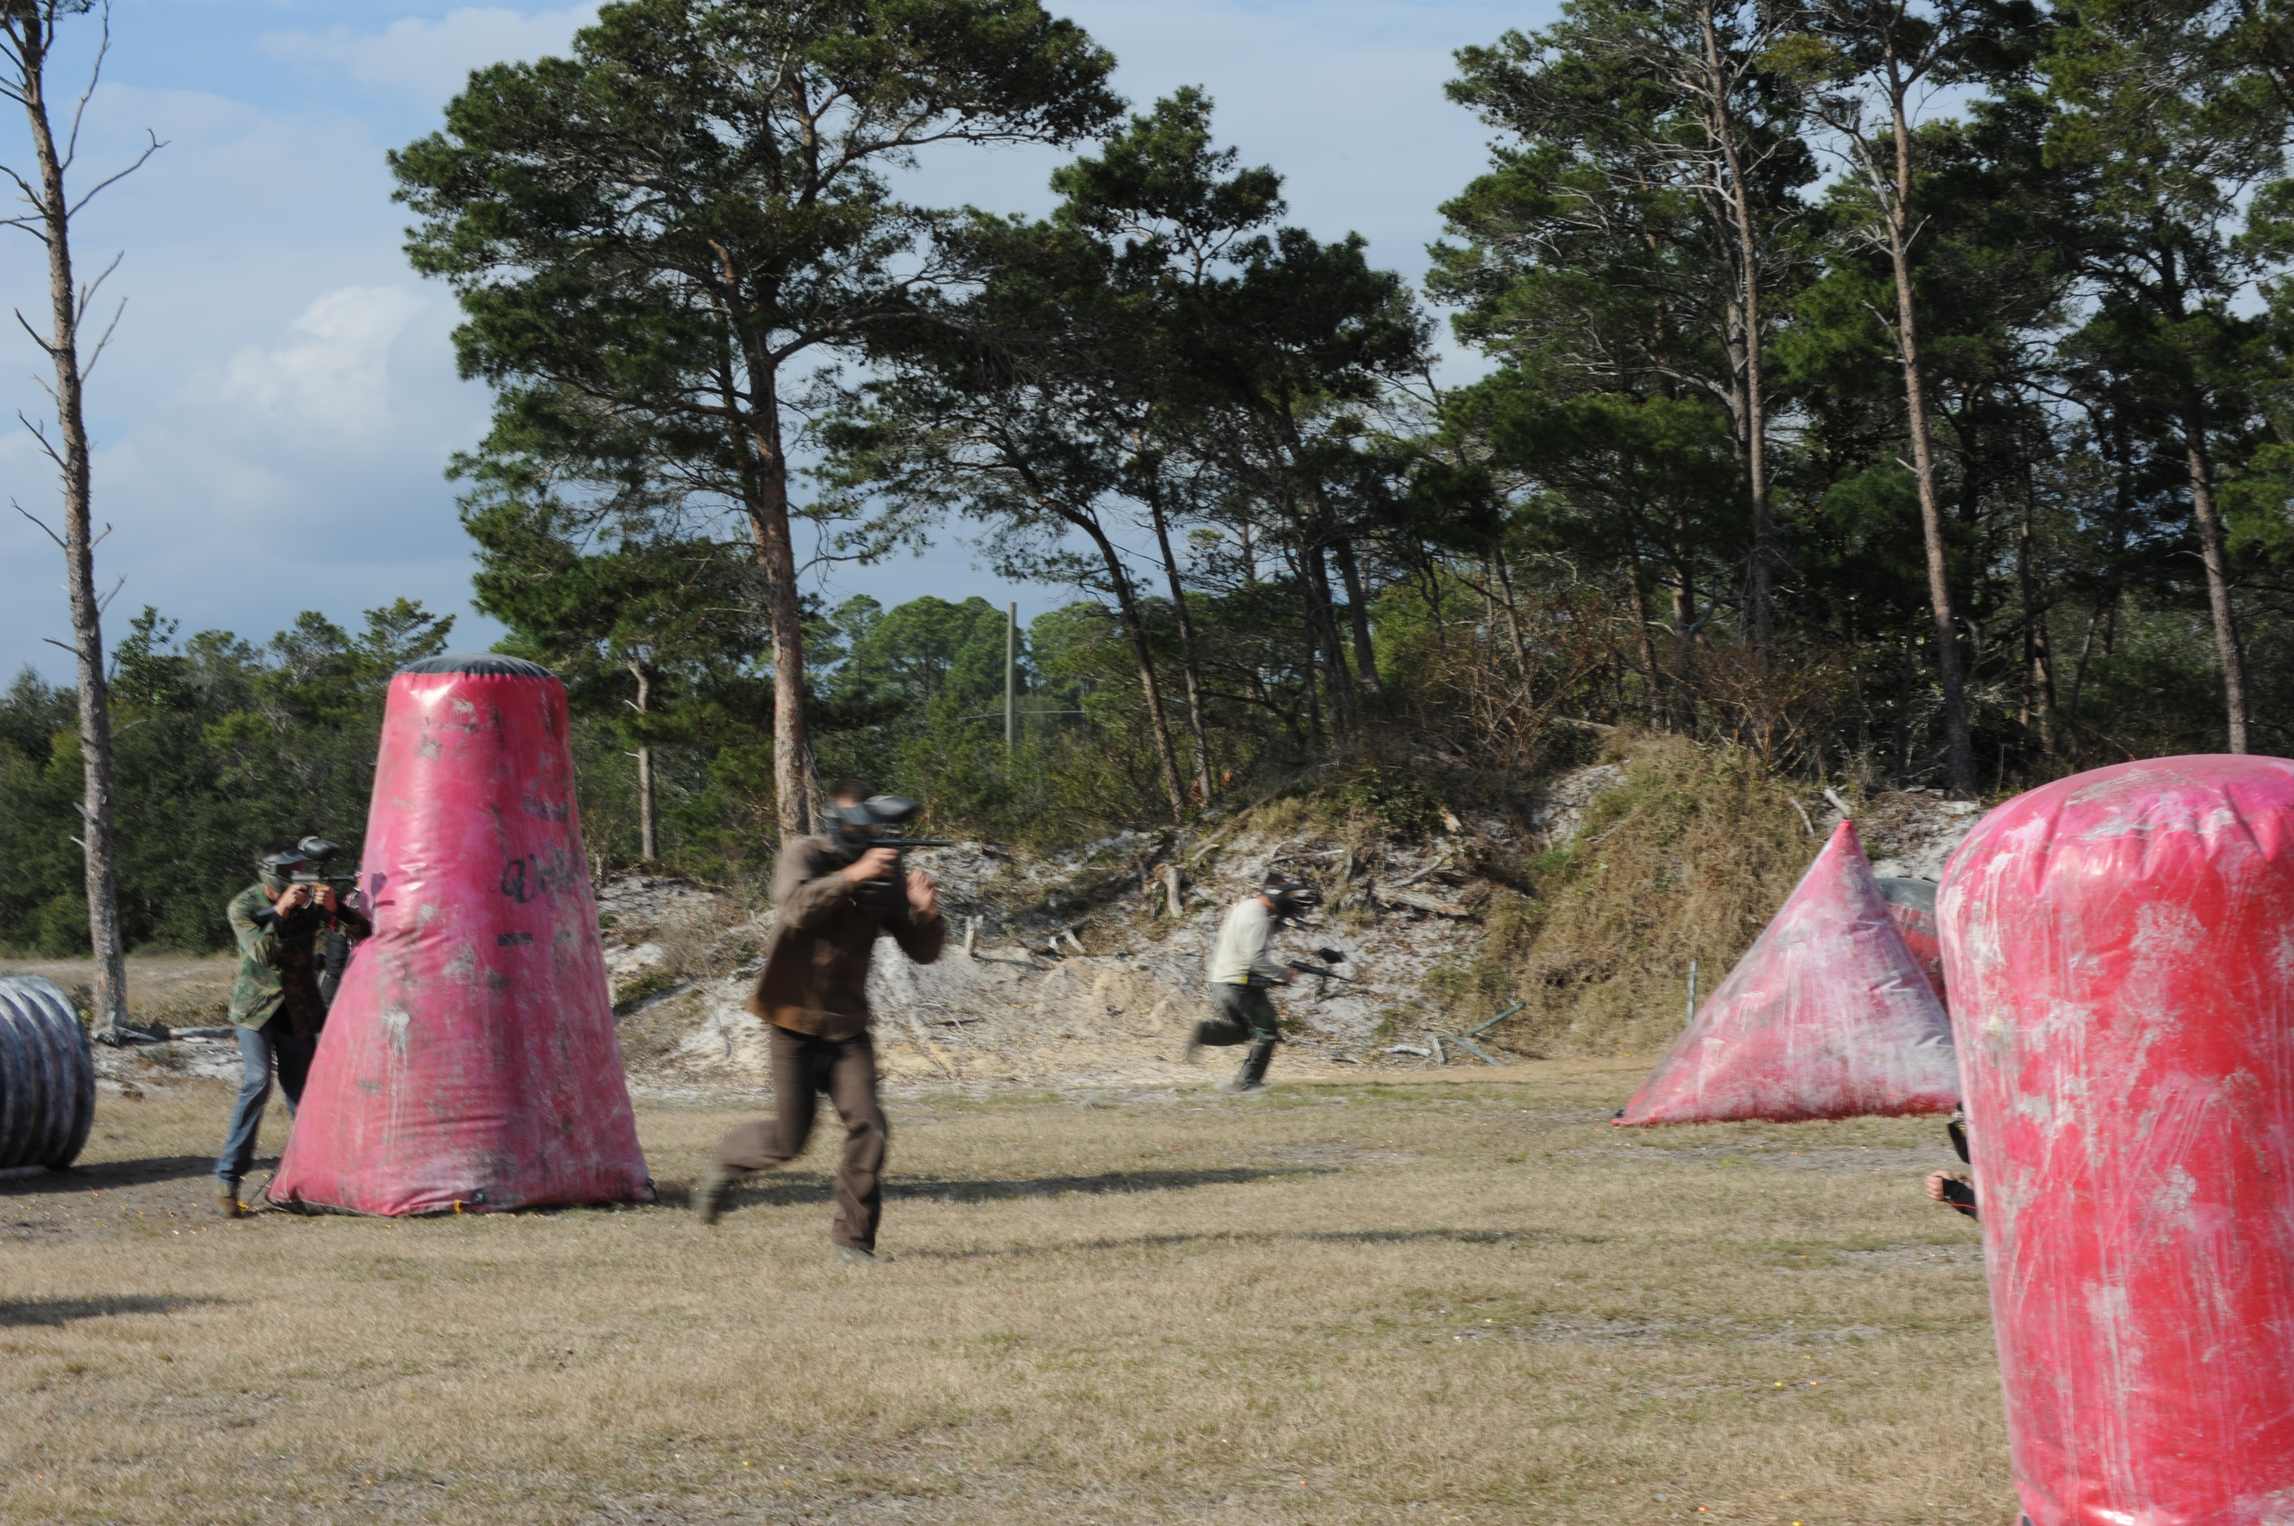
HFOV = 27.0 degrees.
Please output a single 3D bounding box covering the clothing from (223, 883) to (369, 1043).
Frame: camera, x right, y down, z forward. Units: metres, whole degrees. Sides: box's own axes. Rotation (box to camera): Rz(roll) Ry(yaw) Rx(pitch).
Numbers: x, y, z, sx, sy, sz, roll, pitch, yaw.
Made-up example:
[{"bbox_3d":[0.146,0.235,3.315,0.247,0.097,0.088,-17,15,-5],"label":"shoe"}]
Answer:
[{"bbox_3d":[-3.640,0.850,20.400,0.470,0.680,0.540,-1,-2,38],"label":"clothing"}]

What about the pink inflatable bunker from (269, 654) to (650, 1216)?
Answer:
[{"bbox_3d":[-2.930,0.715,20.400,1.250,2.360,1.250,1,-2,-34],"label":"pink inflatable bunker"}]

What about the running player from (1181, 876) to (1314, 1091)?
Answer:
[{"bbox_3d":[0.706,1.550,33.400,0.920,1.530,0.580,0,-2,0],"label":"running player"}]

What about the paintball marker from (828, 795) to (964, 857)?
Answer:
[{"bbox_3d":[-0.903,0.245,17.000,0.600,0.250,0.120,-1,-2,40],"label":"paintball marker"}]

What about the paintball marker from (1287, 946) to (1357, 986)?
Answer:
[{"bbox_3d":[1.215,1.413,33.200,0.520,0.250,0.110,16,-3,5],"label":"paintball marker"}]

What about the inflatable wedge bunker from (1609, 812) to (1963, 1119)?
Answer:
[{"bbox_3d":[4.030,1.260,29.200,2.350,1.820,1.900,0,-2,-7],"label":"inflatable wedge bunker"}]

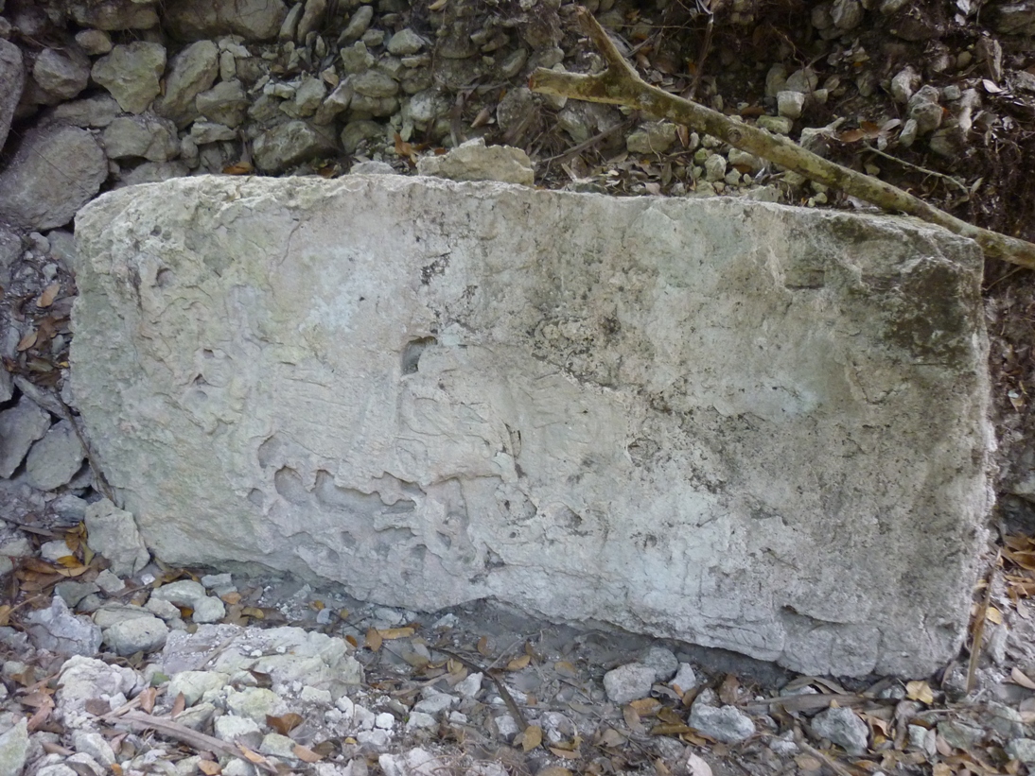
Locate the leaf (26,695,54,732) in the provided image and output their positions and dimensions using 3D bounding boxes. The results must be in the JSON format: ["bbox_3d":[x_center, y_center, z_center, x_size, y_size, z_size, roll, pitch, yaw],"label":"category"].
[{"bbox_3d":[-0.919,0.634,1.900,0.030,0.014,0.063,24,43,10],"label":"leaf"}]

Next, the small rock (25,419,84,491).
[{"bbox_3d":[-1.103,0.160,2.350,0.135,0.140,0.110,-13,31,-25],"label":"small rock"}]

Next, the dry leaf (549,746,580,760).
[{"bbox_3d":[0.088,0.671,1.814,0.058,0.013,0.027,3,36,4],"label":"dry leaf"}]

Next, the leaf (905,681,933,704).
[{"bbox_3d":[0.794,0.602,1.950,0.052,0.014,0.040,16,52,13],"label":"leaf"}]

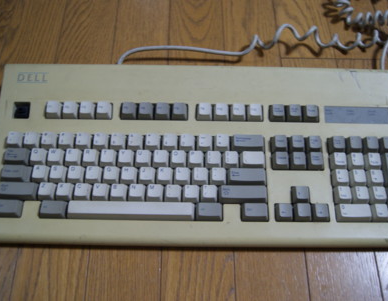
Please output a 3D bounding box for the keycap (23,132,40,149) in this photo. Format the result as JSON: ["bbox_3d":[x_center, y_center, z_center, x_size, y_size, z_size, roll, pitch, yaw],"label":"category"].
[{"bbox_3d":[-0.178,-0.010,0.453,0.018,0.010,0.018,1,69,-1],"label":"keycap"}]

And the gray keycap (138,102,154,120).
[{"bbox_3d":[-0.055,-0.046,0.468,0.018,0.010,0.018,1,69,0],"label":"gray keycap"}]

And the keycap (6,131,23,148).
[{"bbox_3d":[-0.195,-0.012,0.451,0.018,0.011,0.018,1,68,-1],"label":"keycap"}]

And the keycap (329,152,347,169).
[{"bbox_3d":[0.159,0.012,0.451,0.018,0.009,0.018,1,69,-1],"label":"keycap"}]

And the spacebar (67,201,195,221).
[{"bbox_3d":[-0.065,0.062,0.426,0.132,0.009,0.018,1,69,-1],"label":"spacebar"}]

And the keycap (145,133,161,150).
[{"bbox_3d":[-0.045,-0.009,0.455,0.018,0.010,0.018,1,69,-1],"label":"keycap"}]

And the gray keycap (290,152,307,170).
[{"bbox_3d":[0.115,0.012,0.454,0.018,0.010,0.018,1,69,-1],"label":"gray keycap"}]

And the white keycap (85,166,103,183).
[{"bbox_3d":[-0.108,0.026,0.442,0.018,0.009,0.018,1,70,-1],"label":"white keycap"}]

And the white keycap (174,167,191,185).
[{"bbox_3d":[-0.013,0.026,0.442,0.018,0.010,0.018,1,69,0],"label":"white keycap"}]

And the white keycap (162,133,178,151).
[{"bbox_3d":[-0.027,-0.009,0.458,0.018,0.010,0.018,1,69,-1],"label":"white keycap"}]

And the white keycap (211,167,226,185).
[{"bbox_3d":[0.026,0.028,0.441,0.018,0.009,0.018,1,69,-1],"label":"white keycap"}]

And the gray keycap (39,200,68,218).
[{"bbox_3d":[-0.146,0.061,0.429,0.028,0.009,0.018,1,70,-1],"label":"gray keycap"}]

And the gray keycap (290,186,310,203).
[{"bbox_3d":[0.114,0.046,0.437,0.018,0.009,0.018,1,69,-1],"label":"gray keycap"}]

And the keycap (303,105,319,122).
[{"bbox_3d":[0.135,-0.042,0.475,0.018,0.010,0.018,1,69,-1],"label":"keycap"}]

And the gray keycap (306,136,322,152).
[{"bbox_3d":[0.133,-0.007,0.459,0.018,0.011,0.018,1,69,-1],"label":"gray keycap"}]

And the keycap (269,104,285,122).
[{"bbox_3d":[0.096,-0.043,0.471,0.018,0.009,0.018,1,70,-1],"label":"keycap"}]

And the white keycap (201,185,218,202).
[{"bbox_3d":[0.015,0.045,0.436,0.018,0.009,0.018,1,69,-1],"label":"white keycap"}]

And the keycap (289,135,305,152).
[{"bbox_3d":[0.113,-0.009,0.455,0.018,0.010,0.018,1,69,0],"label":"keycap"}]

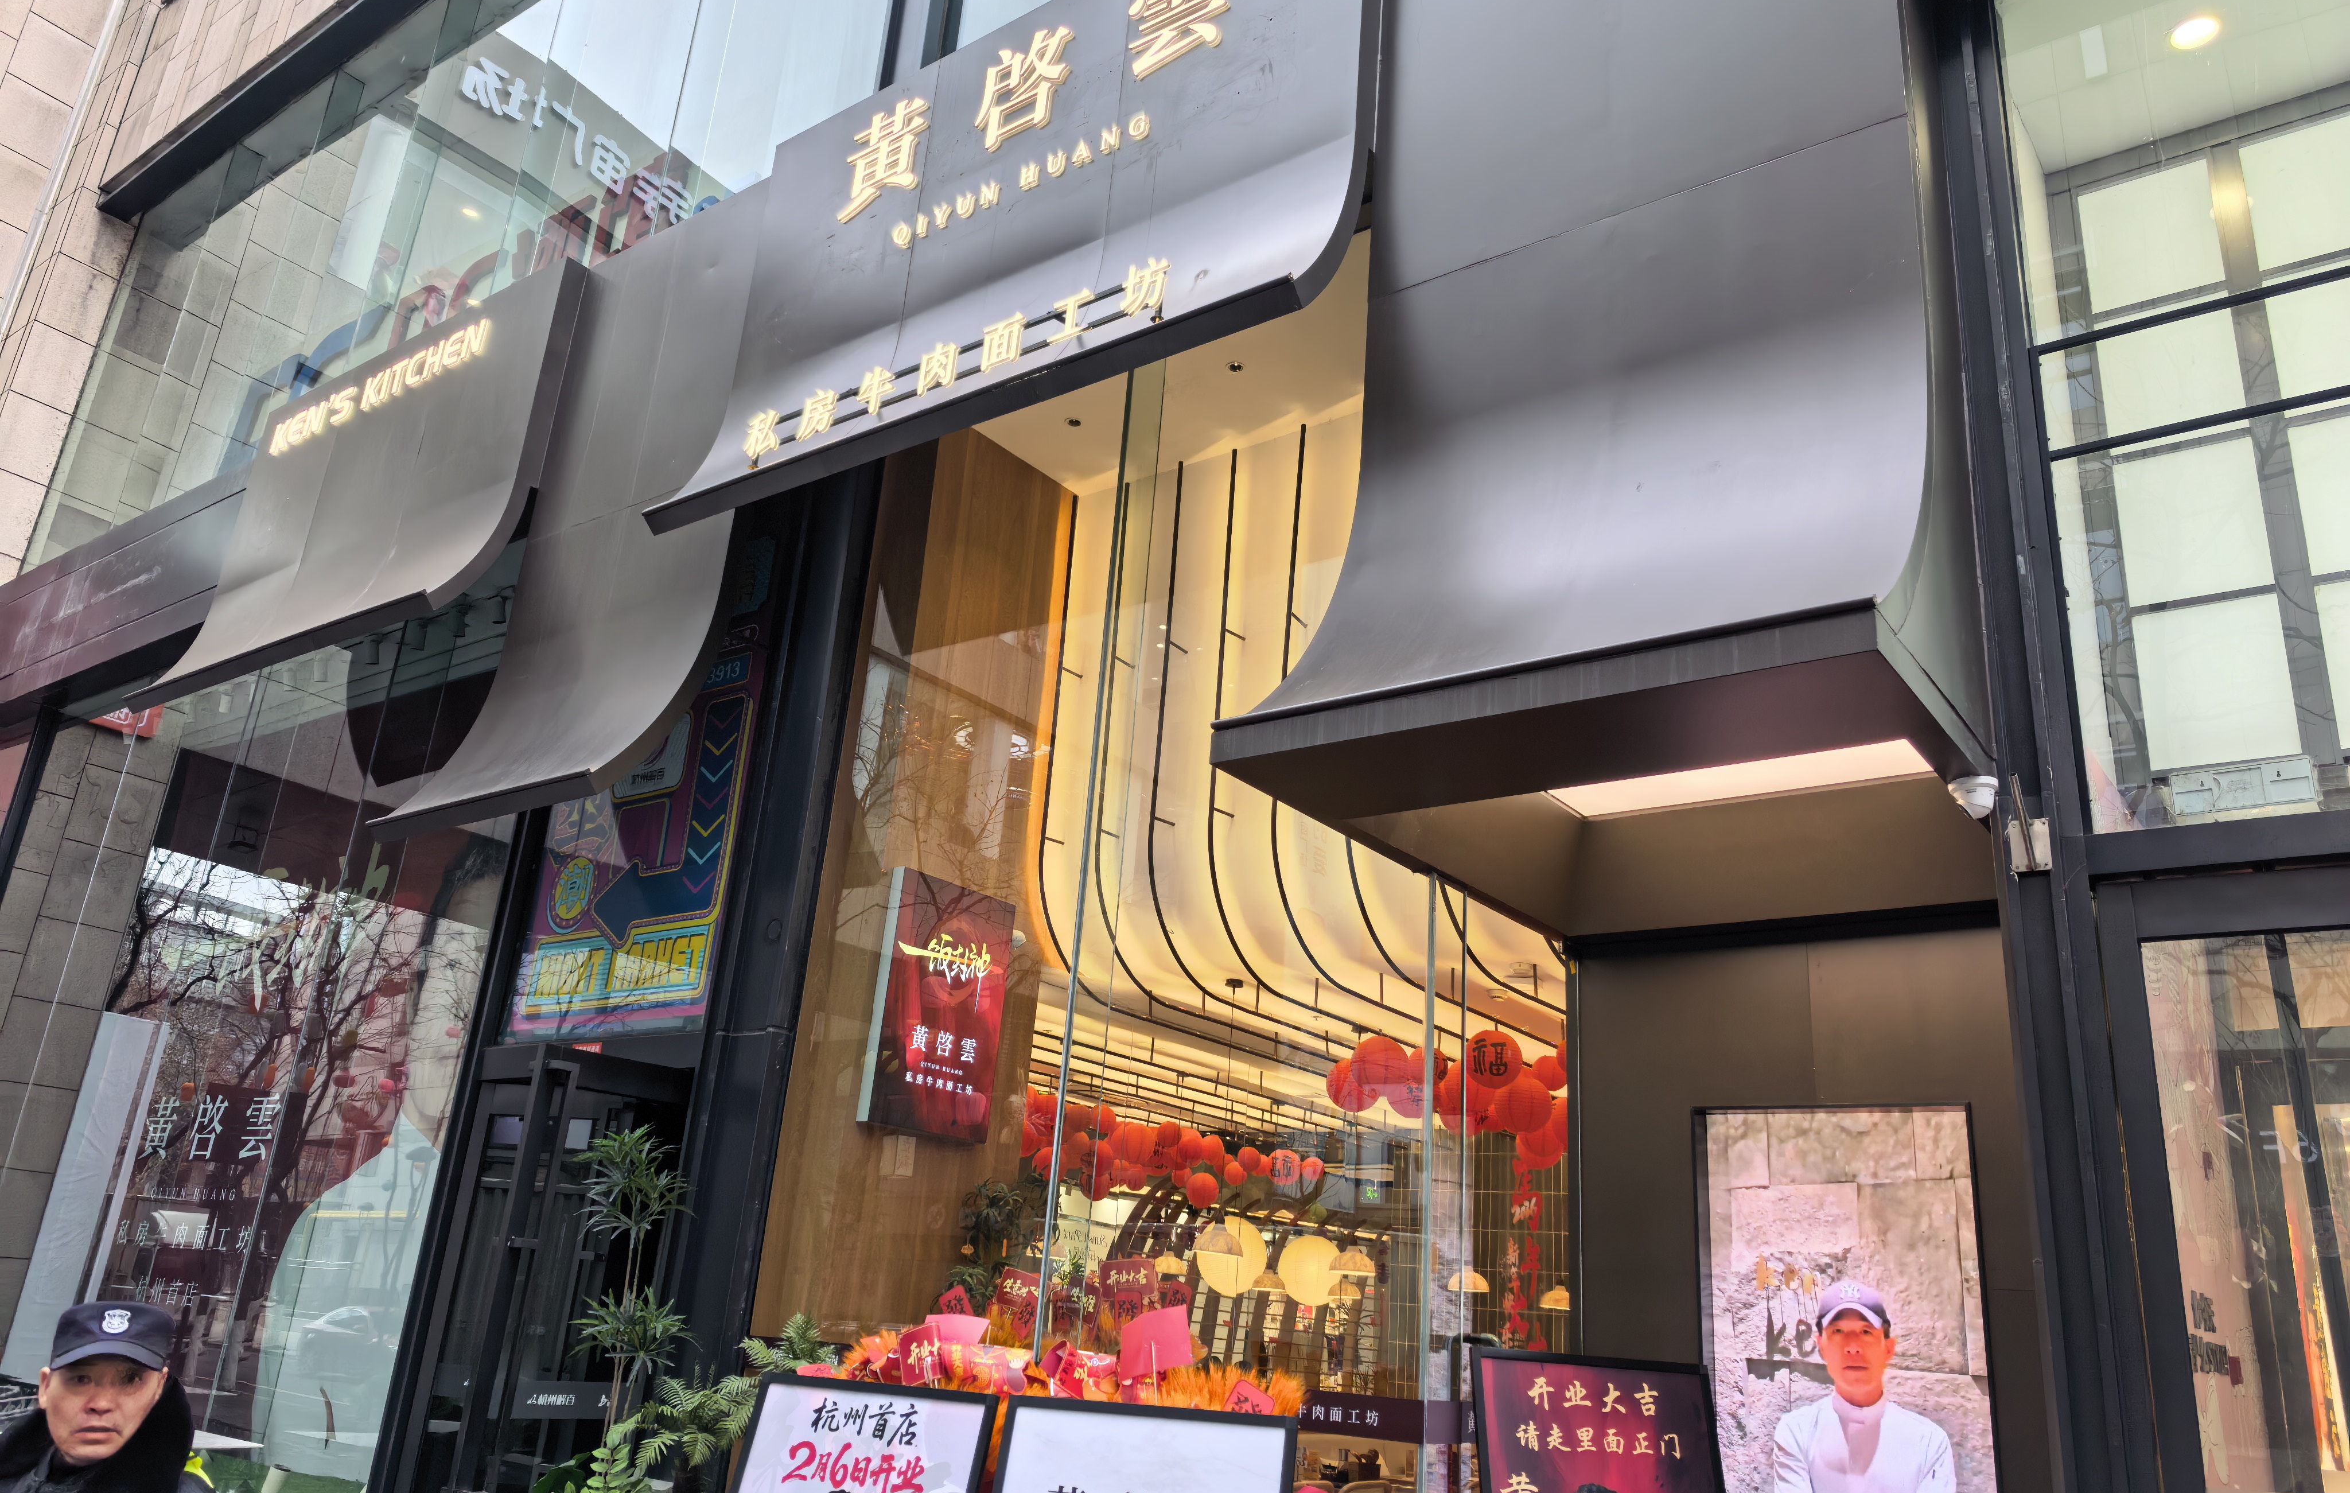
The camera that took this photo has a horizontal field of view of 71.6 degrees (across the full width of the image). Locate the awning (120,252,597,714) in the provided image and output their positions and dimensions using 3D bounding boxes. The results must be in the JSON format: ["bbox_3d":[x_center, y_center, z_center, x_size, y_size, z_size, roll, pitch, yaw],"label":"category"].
[{"bbox_3d":[-5.455,-1.626,10.732,3.825,2.530,0.550,-10,-24,36],"label":"awning"}]

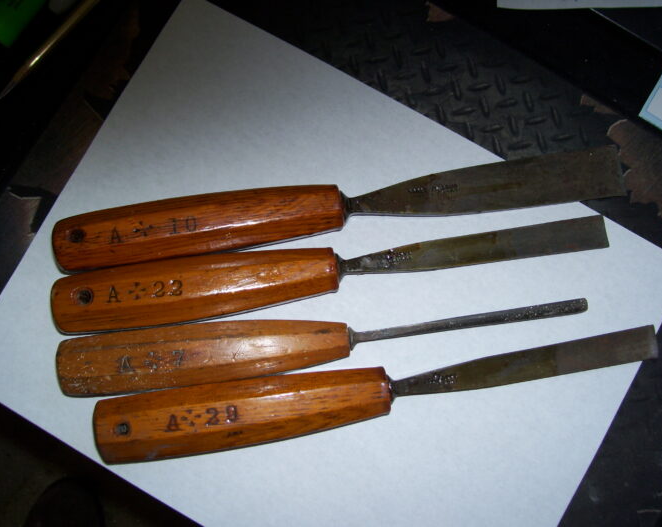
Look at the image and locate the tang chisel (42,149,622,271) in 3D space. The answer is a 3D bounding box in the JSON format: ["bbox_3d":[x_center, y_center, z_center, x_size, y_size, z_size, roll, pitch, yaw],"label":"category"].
[{"bbox_3d":[0.005,-0.026,0.332,0.264,0.025,0.026,-7,84,-3],"label":"tang chisel"}]

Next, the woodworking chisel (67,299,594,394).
[{"bbox_3d":[-0.002,0.032,0.326,0.241,0.024,0.026,-6,84,-3],"label":"woodworking chisel"}]

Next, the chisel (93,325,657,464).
[{"bbox_3d":[0.022,0.054,0.324,0.256,0.025,0.029,-9,84,-3],"label":"chisel"}]

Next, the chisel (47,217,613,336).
[{"bbox_3d":[0.002,0.002,0.329,0.256,0.025,0.028,-7,84,-3],"label":"chisel"}]

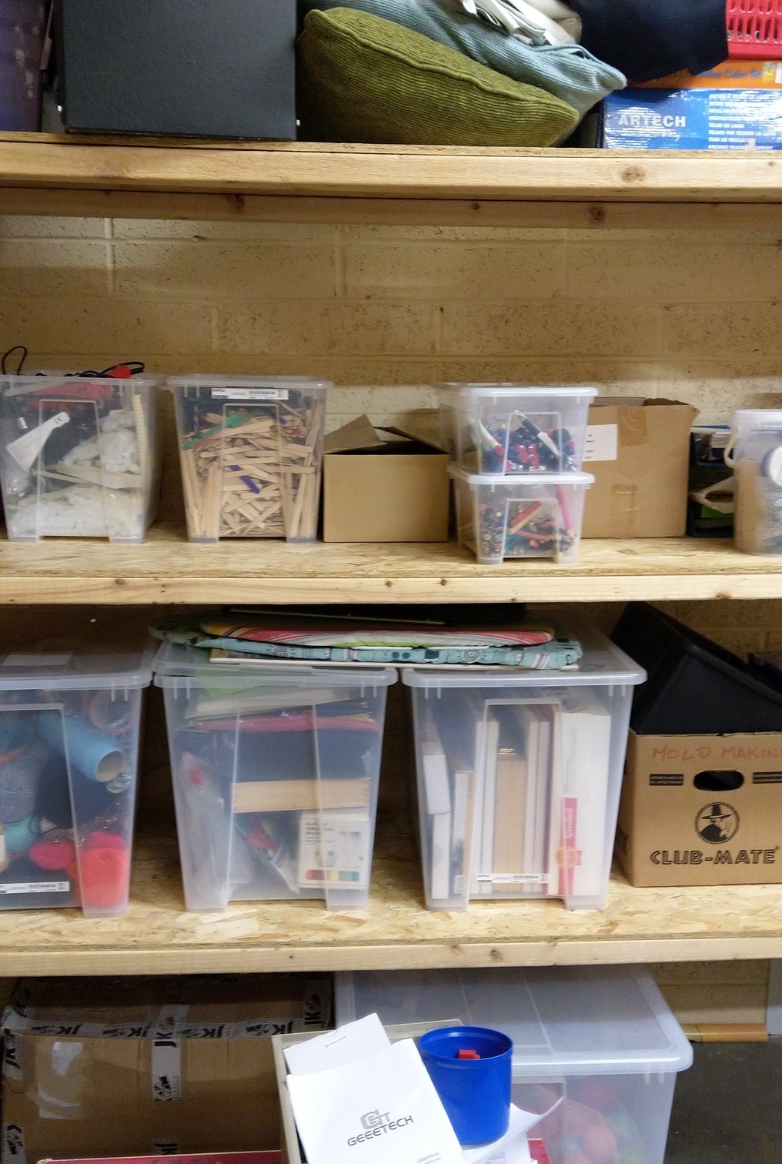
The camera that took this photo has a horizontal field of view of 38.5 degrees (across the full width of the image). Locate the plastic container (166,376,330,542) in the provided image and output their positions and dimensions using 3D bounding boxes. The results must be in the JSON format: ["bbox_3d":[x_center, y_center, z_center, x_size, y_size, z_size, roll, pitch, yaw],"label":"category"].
[{"bbox_3d":[-0.256,-0.225,2.067,0.280,0.280,0.390,0,8,-5],"label":"plastic container"}]

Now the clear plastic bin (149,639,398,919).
[{"bbox_3d":[-0.192,0.292,2.035,0.386,0.422,0.560,0,10,-3],"label":"clear plastic bin"}]

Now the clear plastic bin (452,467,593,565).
[{"bbox_3d":[0.199,-0.112,1.787,0.190,0.140,0.280,0,8,-4],"label":"clear plastic bin"}]

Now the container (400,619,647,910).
[{"bbox_3d":[0.196,0.287,2.036,0.389,0.422,0.566,0,10,-3],"label":"container"}]

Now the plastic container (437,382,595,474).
[{"bbox_3d":[0.193,-0.237,1.768,0.190,0.140,0.280,-1,8,-7],"label":"plastic container"}]

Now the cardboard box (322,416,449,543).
[{"bbox_3d":[-0.013,-0.196,2.055,0.217,0.215,0.220,0,10,-3],"label":"cardboard box"}]

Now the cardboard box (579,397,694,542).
[{"bbox_3d":[0.422,-0.218,2.095,0.207,0.239,0.220,0,10,-3],"label":"cardboard box"}]

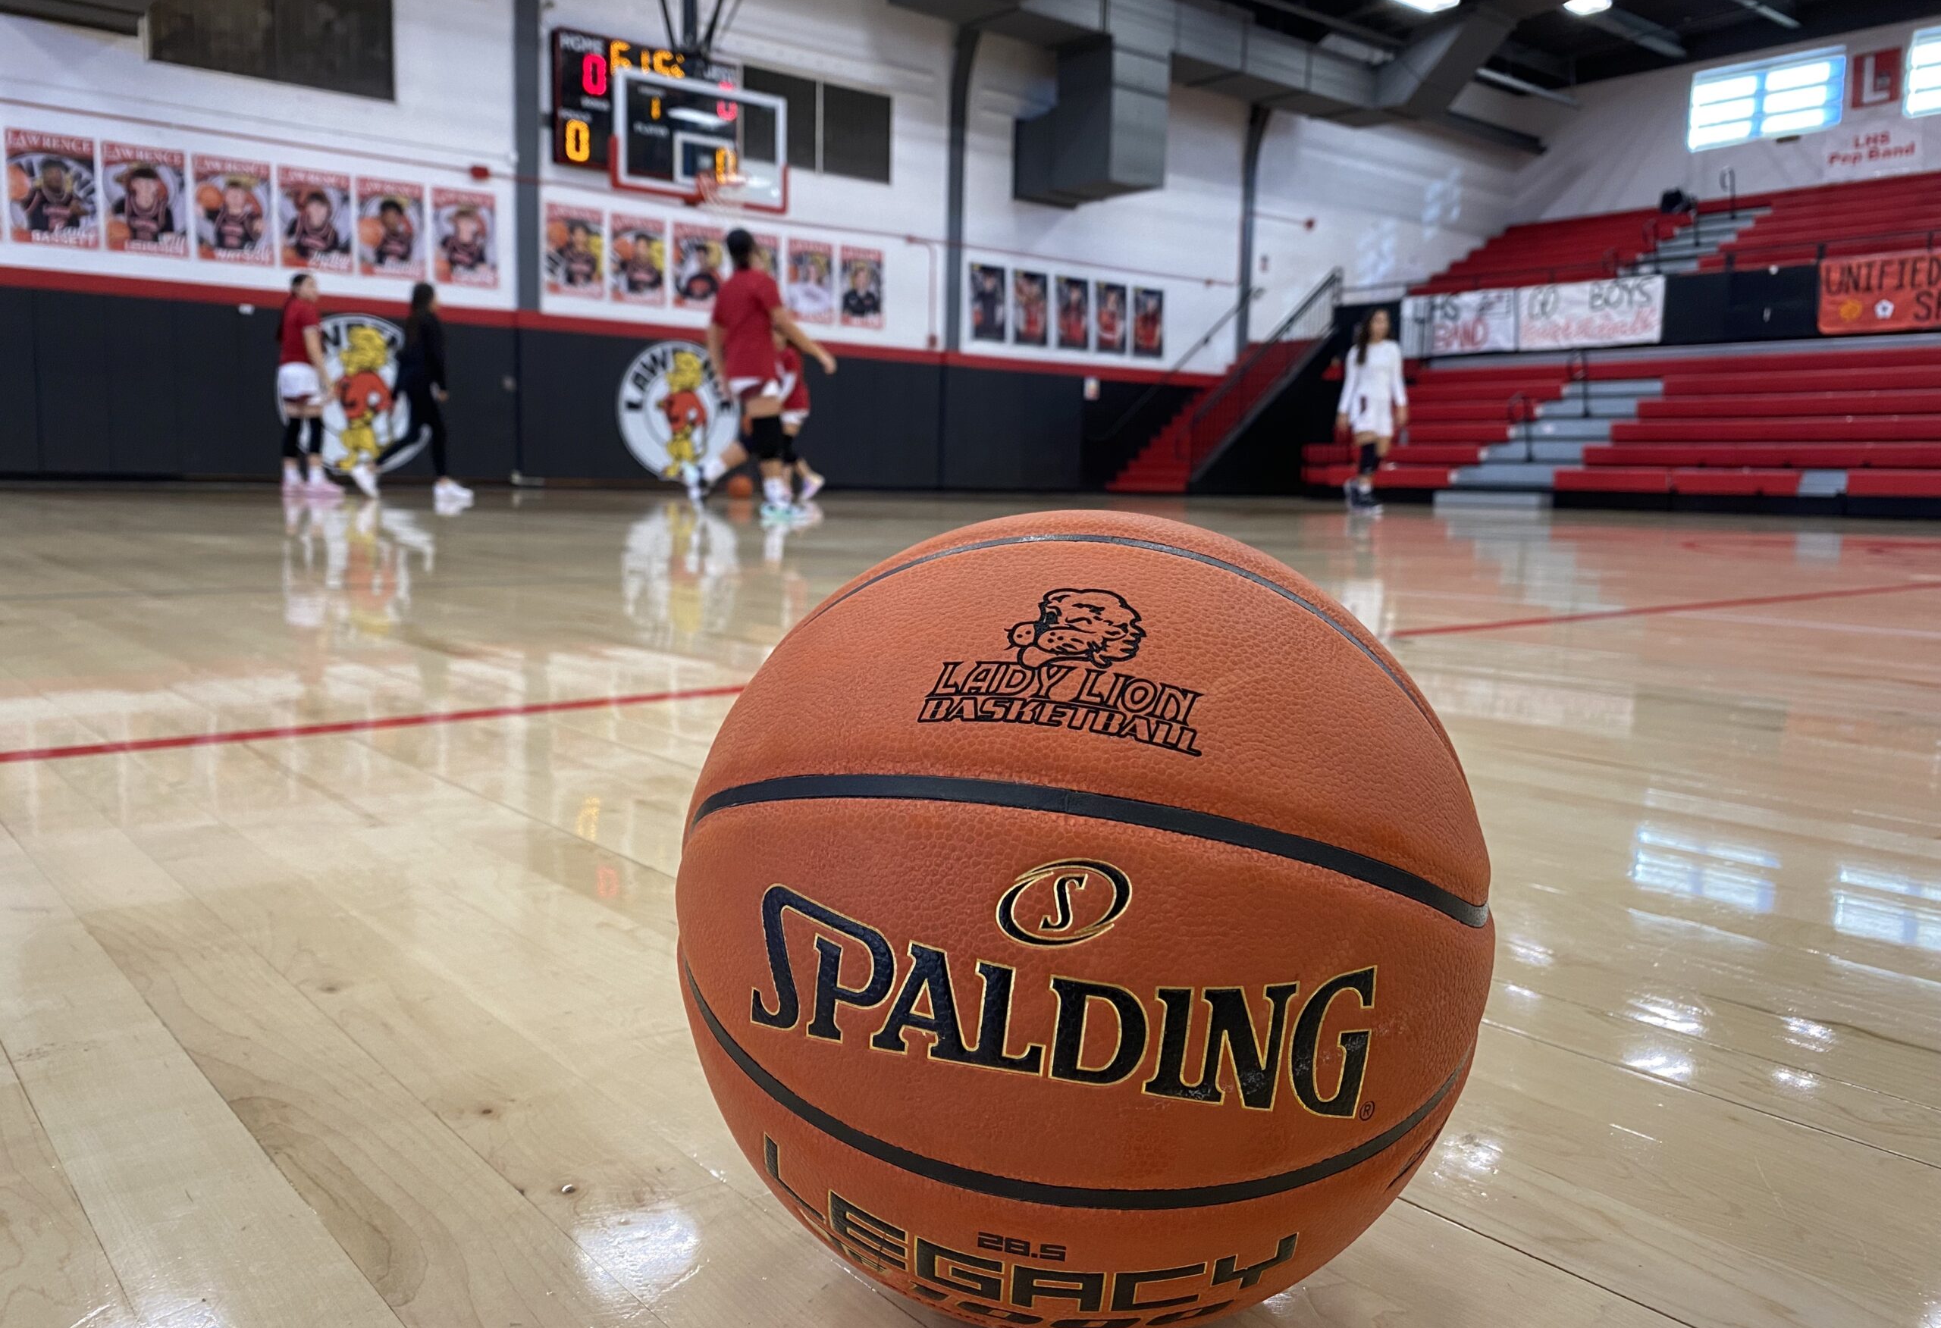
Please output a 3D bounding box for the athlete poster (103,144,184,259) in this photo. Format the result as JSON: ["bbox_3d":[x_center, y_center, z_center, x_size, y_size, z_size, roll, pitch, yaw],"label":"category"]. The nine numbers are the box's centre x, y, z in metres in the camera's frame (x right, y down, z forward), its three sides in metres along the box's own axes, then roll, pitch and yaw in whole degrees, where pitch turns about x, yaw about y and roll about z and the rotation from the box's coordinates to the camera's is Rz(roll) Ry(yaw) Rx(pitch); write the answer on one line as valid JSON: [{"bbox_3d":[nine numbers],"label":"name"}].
[{"bbox_3d":[-8.411,-4.724,14.868,0.741,1.078,0.030,-5,9,-38],"label":"athlete poster"}]

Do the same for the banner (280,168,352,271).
[{"bbox_3d":[-7.131,-4.830,15.883,0.732,1.068,0.030,-5,9,-38],"label":"banner"}]

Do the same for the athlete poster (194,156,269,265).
[{"bbox_3d":[-7.980,-4.909,15.812,0.754,1.089,0.025,-5,9,-39],"label":"athlete poster"}]

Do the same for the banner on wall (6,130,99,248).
[{"bbox_3d":[-9.275,-4.790,14.748,0.754,1.089,0.025,-5,9,-39],"label":"banner on wall"}]

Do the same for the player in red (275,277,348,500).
[{"bbox_3d":[-5.078,-2.138,11.235,0.520,1.650,0.460,-2,8,-26],"label":"player in red"}]

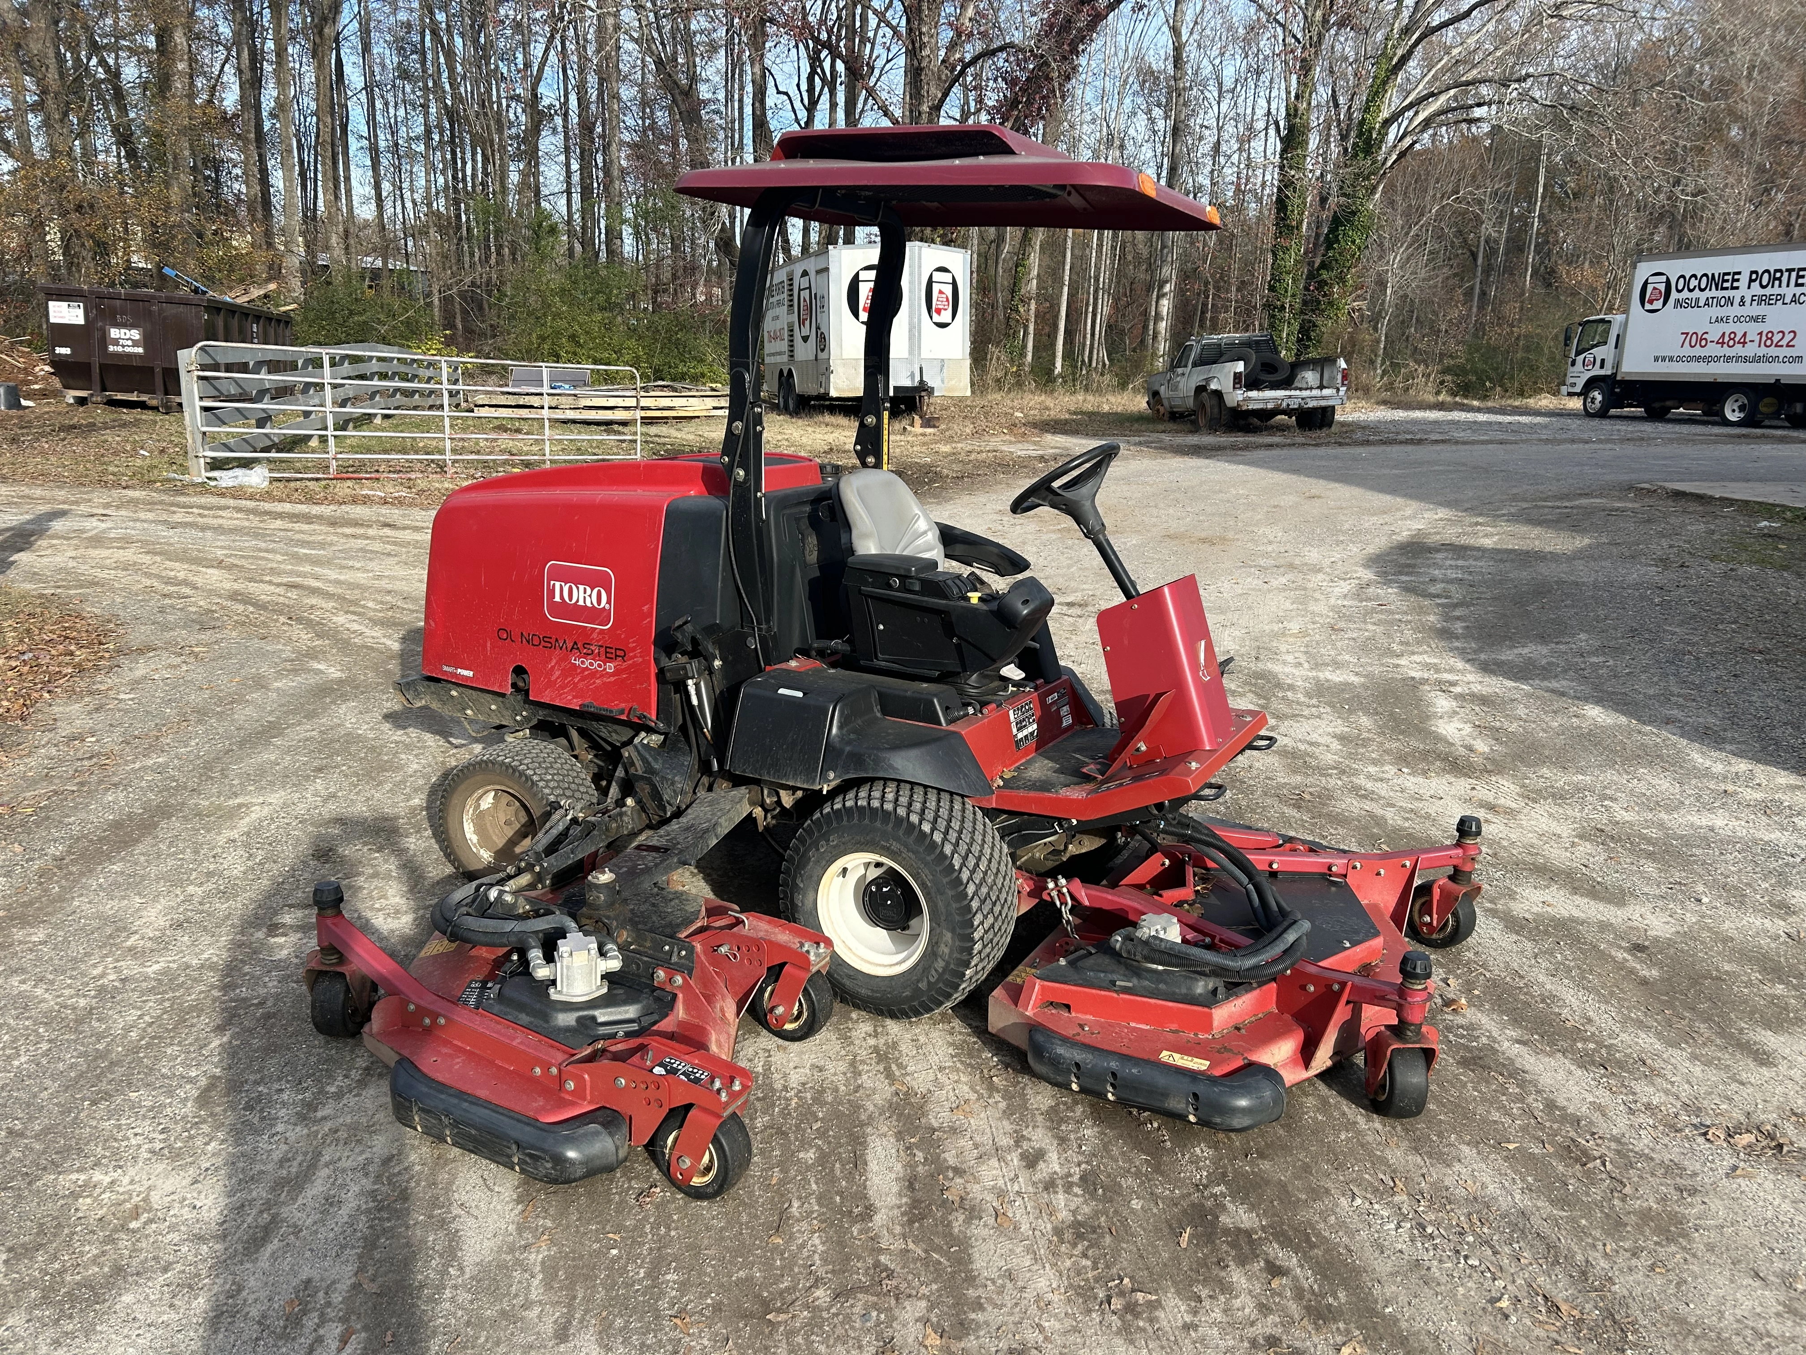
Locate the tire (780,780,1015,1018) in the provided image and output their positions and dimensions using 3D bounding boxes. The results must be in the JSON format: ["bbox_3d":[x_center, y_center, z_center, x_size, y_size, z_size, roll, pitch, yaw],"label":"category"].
[{"bbox_3d":[-0.016,0.607,3.749,0.626,0.626,0.325,9,17,29],"label":"tire"}]

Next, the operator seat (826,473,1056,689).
[{"bbox_3d":[0.195,-0.288,4.058,0.730,0.640,0.650,8,16,29],"label":"operator seat"}]

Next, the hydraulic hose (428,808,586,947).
[{"bbox_3d":[-0.934,0.518,3.459,0.430,0.240,0.430,8,16,29],"label":"hydraulic hose"}]

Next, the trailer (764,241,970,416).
[{"bbox_3d":[-0.649,-6.458,25.882,2.550,2.920,7.920,-3,15,-16],"label":"trailer"}]

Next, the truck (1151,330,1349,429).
[{"bbox_3d":[6.536,-5.845,26.411,2.200,1.880,5.550,-1,14,-7],"label":"truck"}]

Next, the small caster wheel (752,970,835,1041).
[{"bbox_3d":[-0.299,0.851,3.572,0.205,0.205,0.092,7,16,23],"label":"small caster wheel"}]

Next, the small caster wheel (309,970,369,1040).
[{"bbox_3d":[-1.467,0.838,3.568,0.095,0.205,0.205,1,14,1],"label":"small caster wheel"}]

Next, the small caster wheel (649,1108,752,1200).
[{"bbox_3d":[-0.415,0.971,2.790,0.195,0.195,0.085,8,16,25],"label":"small caster wheel"}]

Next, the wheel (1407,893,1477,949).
[{"bbox_3d":[1.589,0.698,4.009,0.085,0.195,0.195,-11,18,-40],"label":"wheel"}]

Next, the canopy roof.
[{"bbox_3d":[0.167,-1.421,3.761,1.290,0.240,1.000,11,18,28],"label":"canopy roof"}]

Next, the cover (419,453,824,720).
[{"bbox_3d":[-0.962,-0.377,4.697,1.220,0.810,0.770,9,17,29],"label":"cover"}]

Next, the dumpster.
[{"bbox_3d":[-13.113,-5.920,24.776,2.420,1.773,6.388,2,12,-13],"label":"dumpster"}]

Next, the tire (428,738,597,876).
[{"bbox_3d":[-1.264,0.462,4.450,0.517,0.517,0.285,6,15,19],"label":"tire"}]

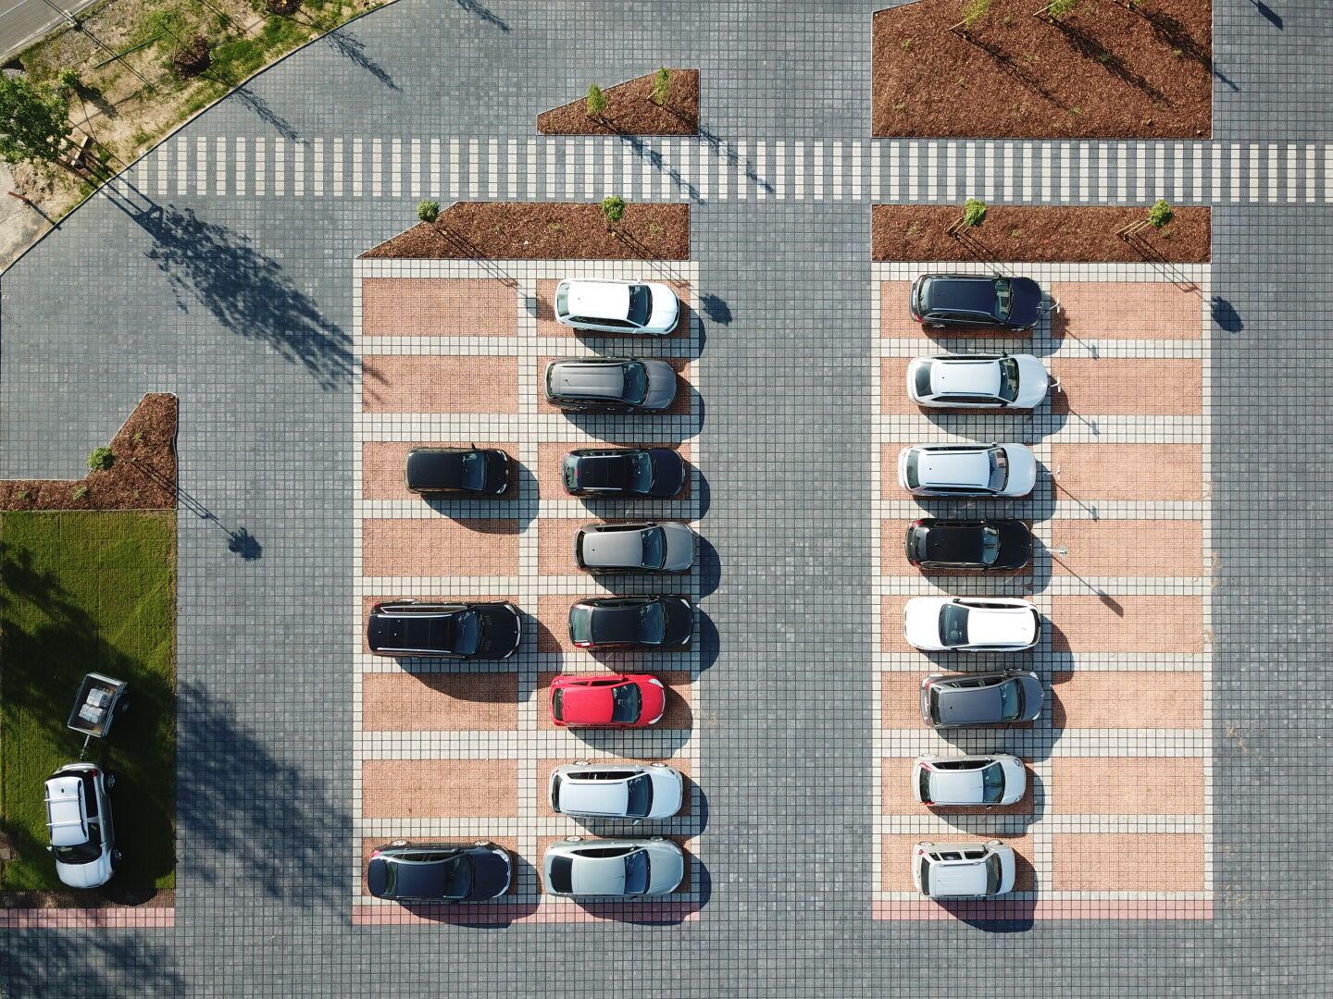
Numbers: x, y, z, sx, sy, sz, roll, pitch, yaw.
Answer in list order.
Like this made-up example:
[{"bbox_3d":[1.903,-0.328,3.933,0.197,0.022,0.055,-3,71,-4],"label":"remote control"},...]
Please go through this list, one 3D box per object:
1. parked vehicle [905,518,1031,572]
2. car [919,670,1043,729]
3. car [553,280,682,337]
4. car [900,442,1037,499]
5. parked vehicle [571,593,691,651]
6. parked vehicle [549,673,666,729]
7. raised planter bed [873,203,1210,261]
[{"bbox_3d":[10.437,1.539,34.361,4.320,1.500,1.770,0,90,-1],"label":"parked vehicle"},{"bbox_3d":[10.877,6.879,34.306,4.240,1.610,1.810,-4,90,-1],"label":"car"},{"bbox_3d":[-1.648,-6.581,34.137,4.240,1.480,1.750,3,90,-1],"label":"car"},{"bbox_3d":[10.347,-0.999,34.262,4.760,1.470,1.830,0,90,-1],"label":"car"},{"bbox_3d":[-1.184,4.219,34.031,4.270,1.460,1.770,0,90,-1],"label":"parked vehicle"},{"bbox_3d":[-1.969,6.897,34.108,3.920,1.480,1.710,0,90,-1],"label":"parked vehicle"},{"bbox_3d":[13.143,-9.284,35.019,11.960,0.150,1.930,0,90,-1],"label":"raised planter bed"}]

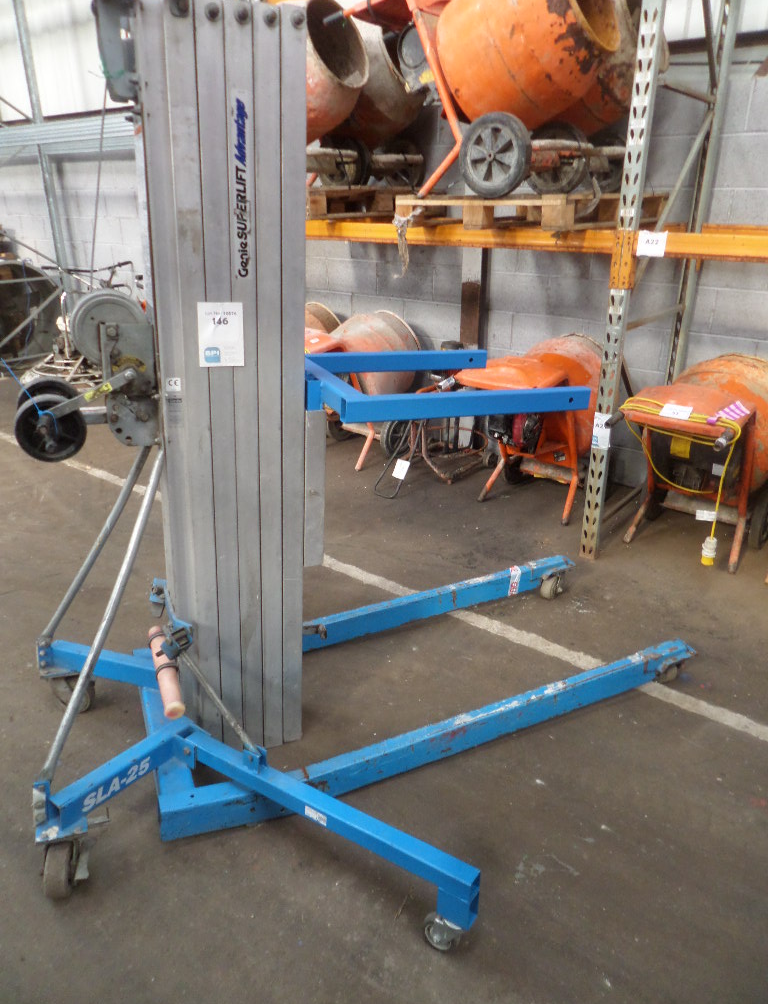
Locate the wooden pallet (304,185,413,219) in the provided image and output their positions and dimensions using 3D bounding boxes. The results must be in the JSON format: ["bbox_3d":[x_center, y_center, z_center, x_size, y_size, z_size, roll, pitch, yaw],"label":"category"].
[{"bbox_3d":[-0.516,-1.818,4.333,1.150,0.150,1.000,17,29,34],"label":"wooden pallet"}]

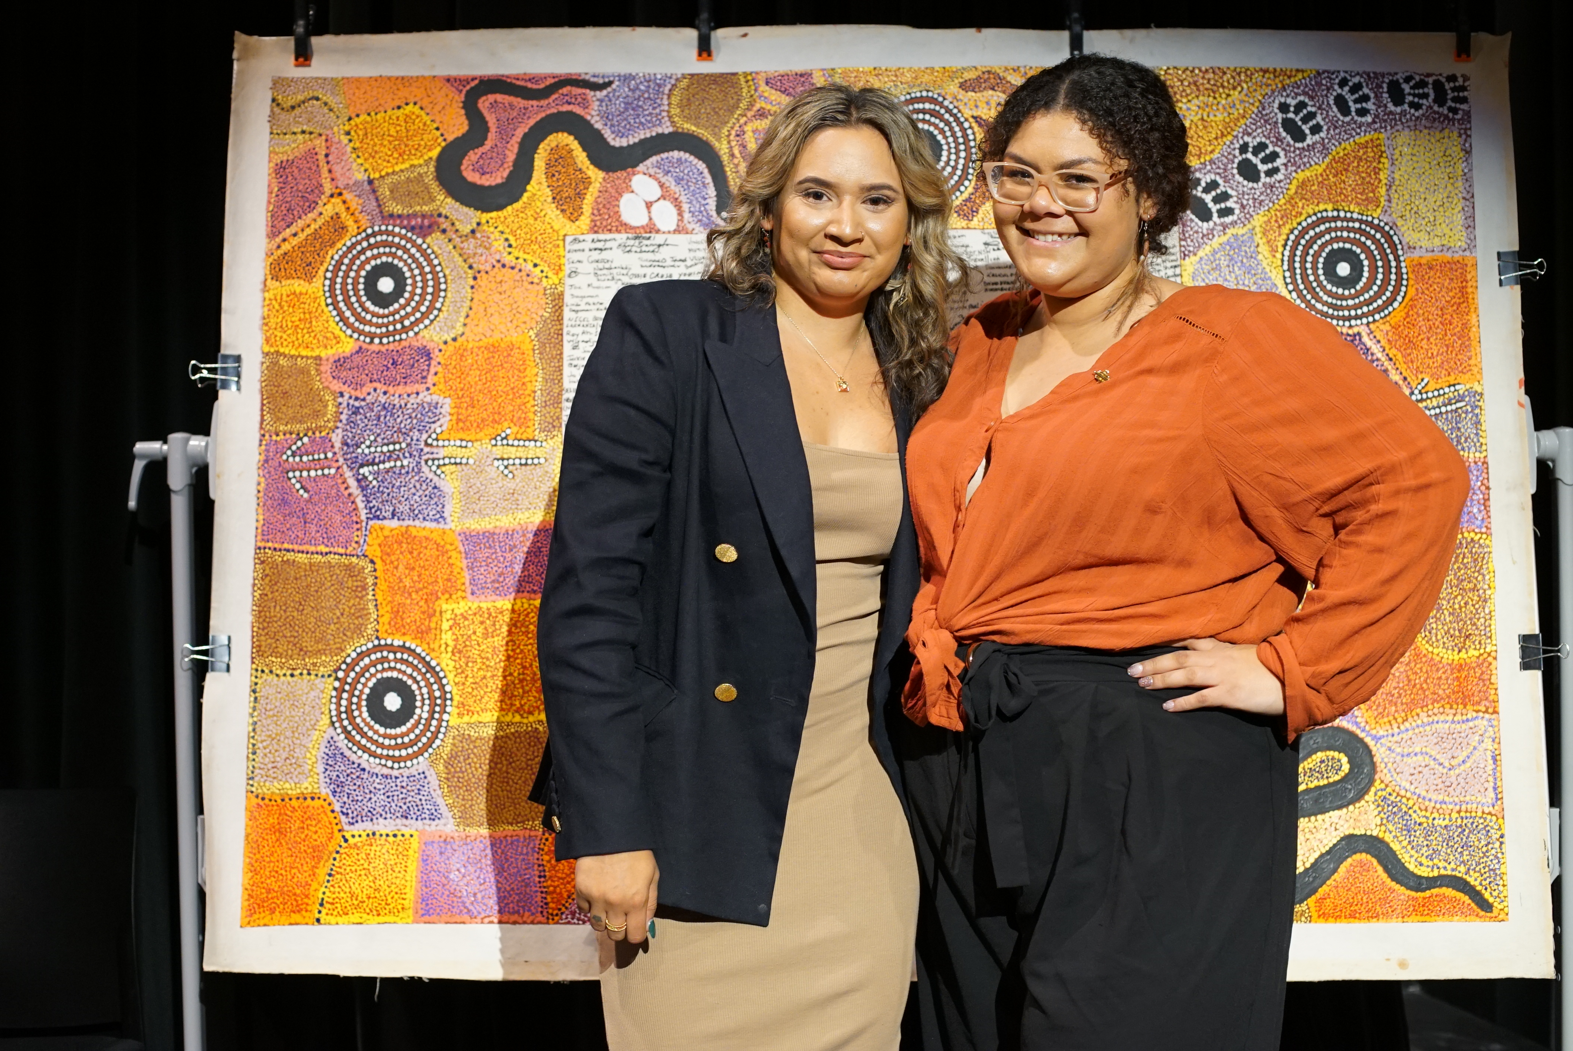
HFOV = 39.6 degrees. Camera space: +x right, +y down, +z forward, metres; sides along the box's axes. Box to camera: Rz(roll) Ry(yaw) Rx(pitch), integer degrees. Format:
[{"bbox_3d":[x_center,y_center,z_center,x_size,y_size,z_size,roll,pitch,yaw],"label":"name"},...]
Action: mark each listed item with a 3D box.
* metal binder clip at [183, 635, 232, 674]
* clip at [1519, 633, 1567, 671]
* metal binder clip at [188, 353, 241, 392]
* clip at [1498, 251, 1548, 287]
[{"bbox_3d":[-0.794,0.177,3.006,0.067,0.051,0.034,0,-8,0],"label":"metal binder clip"},{"bbox_3d":[1.038,0.176,3.006,0.067,0.051,0.034,0,-8,0],"label":"clip"},{"bbox_3d":[-0.797,-0.212,3.059,0.067,0.051,0.034,0,-8,0],"label":"metal binder clip"},{"bbox_3d":[1.034,-0.358,3.080,0.067,0.051,0.034,0,-8,0],"label":"clip"}]

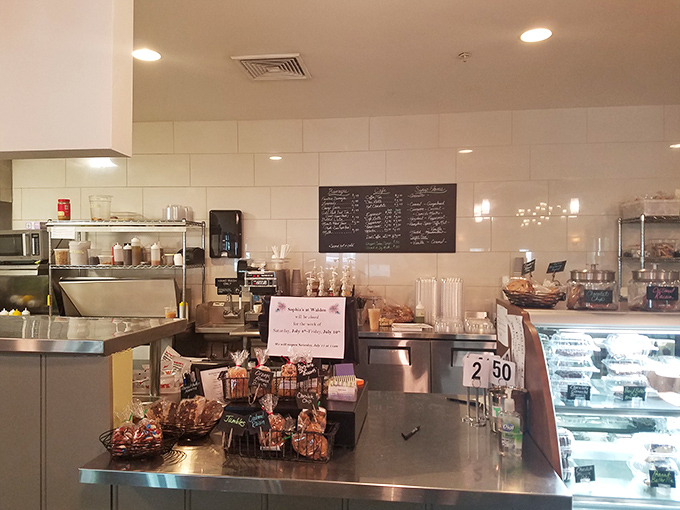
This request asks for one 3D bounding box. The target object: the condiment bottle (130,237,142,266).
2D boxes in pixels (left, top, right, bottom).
[{"bbox_3d":[-1.781,-0.033,4.470,0.080,0.250,0.080,0,0,7],"label":"condiment bottle"}]

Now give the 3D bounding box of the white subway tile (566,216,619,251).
[{"bbox_3d":[2.240,-0.173,4.326,0.606,0.303,0.010,0,1,7],"label":"white subway tile"}]

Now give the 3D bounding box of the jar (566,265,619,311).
[{"bbox_3d":[0.934,0.120,1.890,0.170,0.166,0.170,0,-1,14],"label":"jar"}]

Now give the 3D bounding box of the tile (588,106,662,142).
[{"bbox_3d":[2.379,-1.084,4.260,0.605,0.302,0.010,0,0,7],"label":"tile"}]

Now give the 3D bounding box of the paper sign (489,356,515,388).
[{"bbox_3d":[0.557,0.399,1.750,0.092,0.105,0.005,0,0,37],"label":"paper sign"}]

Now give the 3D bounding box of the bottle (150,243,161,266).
[{"bbox_3d":[-1.581,-0.004,4.380,0.077,0.200,0.077,0,1,7],"label":"bottle"}]

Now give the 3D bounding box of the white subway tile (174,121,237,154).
[{"bbox_3d":[-1.245,-1.089,4.746,0.609,0.305,0.010,0,0,7],"label":"white subway tile"}]

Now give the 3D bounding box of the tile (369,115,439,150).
[{"bbox_3d":[0.570,-1.083,4.533,0.609,0.305,0.010,0,0,7],"label":"tile"}]

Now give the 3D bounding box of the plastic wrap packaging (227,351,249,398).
[{"bbox_3d":[-0.324,0.379,1.620,0.066,0.152,0.055,0,-1,0],"label":"plastic wrap packaging"}]

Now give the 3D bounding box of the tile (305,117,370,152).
[{"bbox_3d":[-0.035,-1.070,4.565,0.605,0.302,0.010,0,0,7],"label":"tile"}]

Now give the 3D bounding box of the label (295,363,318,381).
[{"bbox_3d":[-0.114,0.410,1.790,0.076,0.058,0.005,-9,-3,9],"label":"label"}]

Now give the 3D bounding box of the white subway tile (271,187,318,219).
[{"bbox_3d":[-0.334,-0.478,4.618,0.606,0.303,0.010,0,1,7],"label":"white subway tile"}]

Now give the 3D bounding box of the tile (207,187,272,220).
[{"bbox_3d":[-0.951,-0.485,4.718,0.610,0.304,0.010,0,-1,7],"label":"tile"}]

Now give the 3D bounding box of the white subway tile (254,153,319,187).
[{"bbox_3d":[-0.493,-0.792,4.670,0.610,0.304,0.010,0,-1,7],"label":"white subway tile"}]

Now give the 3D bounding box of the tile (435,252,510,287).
[{"bbox_3d":[1.155,0.125,4.408,0.605,0.302,0.010,0,0,7],"label":"tile"}]

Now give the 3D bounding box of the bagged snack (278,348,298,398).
[{"bbox_3d":[-0.172,0.394,1.720,0.066,0.167,0.048,0,0,7],"label":"bagged snack"}]

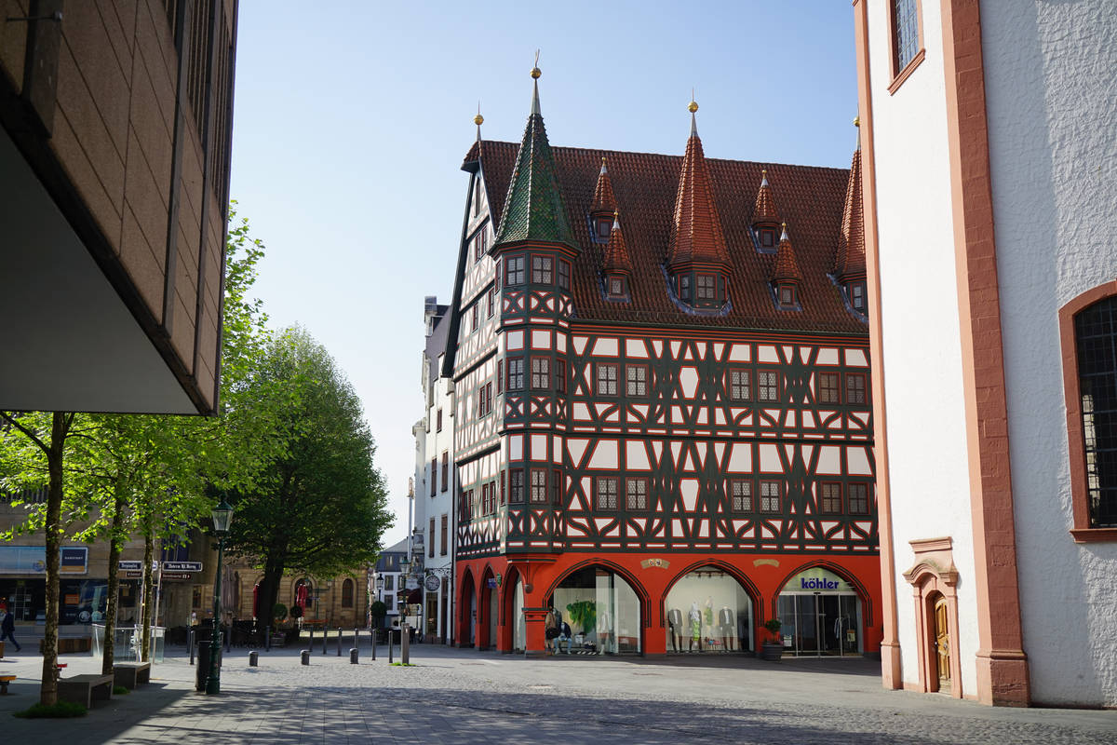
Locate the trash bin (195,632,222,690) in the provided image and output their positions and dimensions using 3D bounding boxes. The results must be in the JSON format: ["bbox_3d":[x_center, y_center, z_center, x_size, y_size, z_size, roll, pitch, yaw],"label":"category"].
[{"bbox_3d":[-7.004,5.864,23.588,0.480,0.960,0.480,0,-11,0],"label":"trash bin"}]

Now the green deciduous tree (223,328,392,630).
[{"bbox_3d":[-12.318,5.295,58.456,8.800,15.827,8.800,0,-11,0],"label":"green deciduous tree"}]

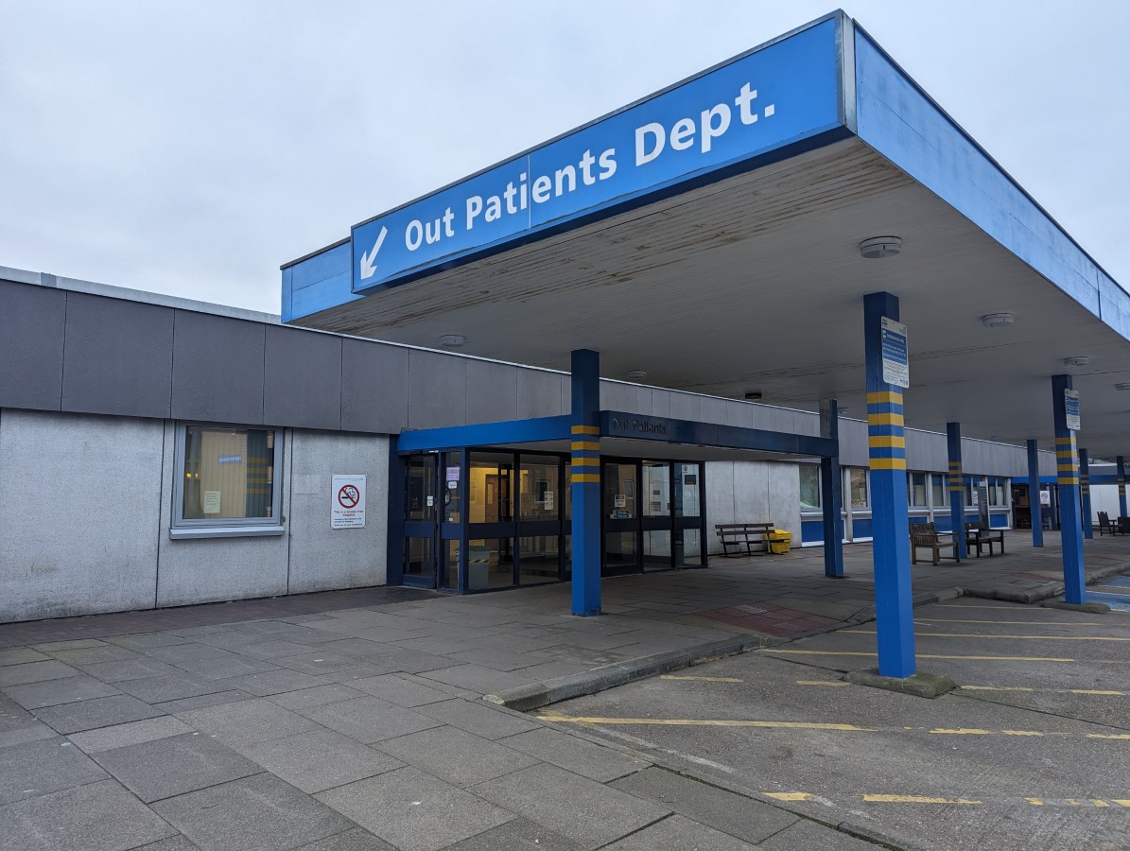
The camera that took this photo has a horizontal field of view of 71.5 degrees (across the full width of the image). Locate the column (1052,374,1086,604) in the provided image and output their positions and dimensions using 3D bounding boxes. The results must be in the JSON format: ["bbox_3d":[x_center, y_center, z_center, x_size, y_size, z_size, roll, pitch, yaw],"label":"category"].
[{"bbox_3d":[7.465,0.932,11.595,0.200,3.345,0.300,-5,-7,44],"label":"column"}]

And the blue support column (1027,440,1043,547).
[{"bbox_3d":[14.098,2.035,23.557,0.200,3.240,0.300,-5,-7,44],"label":"blue support column"}]

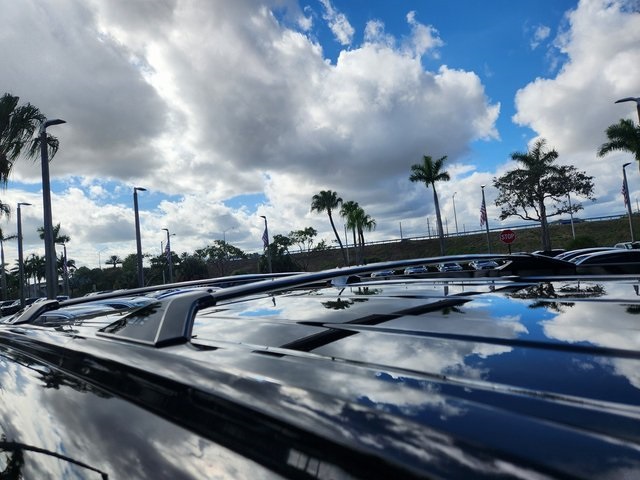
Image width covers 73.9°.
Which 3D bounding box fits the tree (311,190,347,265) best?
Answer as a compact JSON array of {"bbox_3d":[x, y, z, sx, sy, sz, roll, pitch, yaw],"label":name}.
[{"bbox_3d":[1.321,-0.692,51.738,3.970,10.650,3.800,-5,-3,0],"label":"tree"}]

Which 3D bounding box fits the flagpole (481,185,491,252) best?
[{"bbox_3d":[13.354,-0.631,34.000,0.550,7.460,0.750,-6,-4,20],"label":"flagpole"}]

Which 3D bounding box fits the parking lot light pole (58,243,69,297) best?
[{"bbox_3d":[-36.130,4.366,59.920,0.400,7.500,1.050,-6,-3,20],"label":"parking lot light pole"}]

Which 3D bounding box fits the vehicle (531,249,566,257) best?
[{"bbox_3d":[13.180,1.579,24.000,4.700,1.680,1.880,-6,-4,20],"label":"vehicle"}]

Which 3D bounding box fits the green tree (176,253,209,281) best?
[{"bbox_3d":[-16.792,4.248,56.000,4.200,5.180,4.000,-3,-4,-17],"label":"green tree"}]

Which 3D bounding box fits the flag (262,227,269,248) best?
[{"bbox_3d":[-5.841,-0.161,45.738,0.800,2.300,0.300,-3,-3,-24],"label":"flag"}]

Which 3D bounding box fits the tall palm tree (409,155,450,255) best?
[{"bbox_3d":[10.143,-2.027,38.000,3.700,11.230,3.700,-5,-4,15],"label":"tall palm tree"}]

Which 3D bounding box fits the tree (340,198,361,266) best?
[{"bbox_3d":[4.226,-0.206,53.769,2.350,9.410,2.400,-5,-3,0],"label":"tree"}]

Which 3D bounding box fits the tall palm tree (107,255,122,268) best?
[{"bbox_3d":[-41.081,6.770,85.000,3.200,7.700,3.200,-3,-4,-26],"label":"tall palm tree"}]

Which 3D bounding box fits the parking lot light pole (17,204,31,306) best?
[{"bbox_3d":[-19.114,1.386,27.846,0.400,7.500,1.050,-6,-3,20],"label":"parking lot light pole"}]

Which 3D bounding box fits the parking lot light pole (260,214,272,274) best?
[{"bbox_3d":[-5.731,1.159,45.478,0.400,7.500,1.050,-6,-3,20],"label":"parking lot light pole"}]

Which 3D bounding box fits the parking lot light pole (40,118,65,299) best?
[{"bbox_3d":[-8.524,-0.170,13.600,0.920,7.330,0.420,-5,-4,14],"label":"parking lot light pole"}]

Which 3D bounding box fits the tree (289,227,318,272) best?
[{"bbox_3d":[-2.214,1.775,59.825,3.880,7.110,3.600,-5,-3,0],"label":"tree"}]

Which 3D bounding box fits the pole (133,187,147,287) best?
[{"bbox_3d":[-10.159,0.643,24.200,0.400,7.250,0.920,-6,-4,24],"label":"pole"}]

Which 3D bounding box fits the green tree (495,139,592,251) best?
[{"bbox_3d":[17.872,-2.688,34.000,8.000,10.840,7.200,-6,-4,28],"label":"green tree"}]

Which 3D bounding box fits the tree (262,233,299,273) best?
[{"bbox_3d":[-5.221,2.389,55.853,4.480,5.990,4.300,-5,-3,0],"label":"tree"}]

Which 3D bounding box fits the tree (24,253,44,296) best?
[{"bbox_3d":[-46.837,6.109,70.000,3.300,8.110,3.300,-2,-4,-34],"label":"tree"}]

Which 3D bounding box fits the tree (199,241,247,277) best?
[{"bbox_3d":[-13.300,3.381,58.000,6.400,6.590,5.800,-4,-4,-13],"label":"tree"}]

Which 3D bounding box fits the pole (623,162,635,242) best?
[{"bbox_3d":[22.645,-1.890,30.856,0.400,7.500,1.050,-6,-3,20],"label":"pole"}]

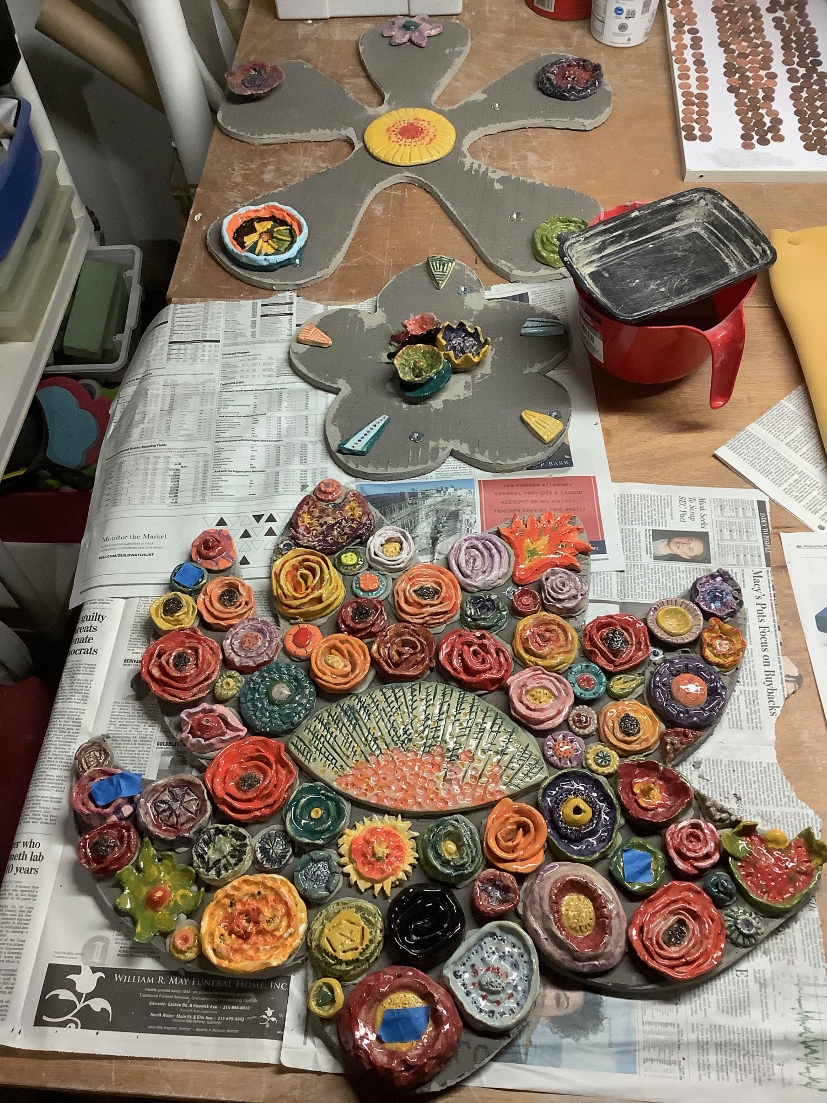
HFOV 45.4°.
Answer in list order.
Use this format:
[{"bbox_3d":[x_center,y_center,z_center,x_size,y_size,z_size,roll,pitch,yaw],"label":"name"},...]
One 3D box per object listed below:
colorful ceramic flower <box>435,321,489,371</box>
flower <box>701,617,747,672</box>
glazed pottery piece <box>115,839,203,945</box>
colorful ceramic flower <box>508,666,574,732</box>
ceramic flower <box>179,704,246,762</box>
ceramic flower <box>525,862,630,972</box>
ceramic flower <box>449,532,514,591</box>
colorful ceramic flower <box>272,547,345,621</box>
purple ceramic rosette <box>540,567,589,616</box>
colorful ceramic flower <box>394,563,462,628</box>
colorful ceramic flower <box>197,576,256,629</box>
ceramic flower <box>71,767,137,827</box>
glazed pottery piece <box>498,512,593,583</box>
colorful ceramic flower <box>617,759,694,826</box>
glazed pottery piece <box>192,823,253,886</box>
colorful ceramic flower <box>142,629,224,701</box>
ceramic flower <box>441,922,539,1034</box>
[{"bbox_3d":[0.061,-0.254,1.230,0.066,0.034,0.061,-2,56,2],"label":"colorful ceramic flower"},{"bbox_3d":[0.313,0.095,0.995,0.043,0.022,0.053,-4,57,0],"label":"flower"},{"bbox_3d":[-0.227,0.303,0.885,0.080,0.024,0.090,-4,57,0],"label":"glazed pottery piece"},{"bbox_3d":[0.124,0.142,0.963,0.063,0.026,0.065,-2,56,2],"label":"colorful ceramic flower"},{"bbox_3d":[-0.190,0.175,0.947,0.066,0.027,0.052,11,59,10],"label":"ceramic flower"},{"bbox_3d":[0.137,0.307,0.836,0.073,0.032,0.097,-37,62,-20],"label":"ceramic flower"},{"bbox_3d":[0.071,0.011,1.064,0.065,0.018,0.070,-4,57,0],"label":"ceramic flower"},{"bbox_3d":[-0.109,0.032,1.032,0.077,0.029,0.081,-2,58,2],"label":"colorful ceramic flower"},{"bbox_3d":[0.160,0.039,1.039,0.049,0.022,0.050,-4,57,0],"label":"purple ceramic rosette"},{"bbox_3d":[0.015,0.043,1.017,0.071,0.026,0.067,-5,57,0],"label":"colorful ceramic flower"},{"bbox_3d":[-0.198,0.053,1.048,0.061,0.020,0.060,-4,57,0],"label":"colorful ceramic flower"},{"bbox_3d":[-0.282,0.229,0.910,0.057,0.032,0.051,-5,57,0],"label":"ceramic flower"},{"bbox_3d":[0.140,-0.006,1.046,0.100,0.020,0.084,-2,58,2],"label":"glazed pottery piece"},{"bbox_3d":[0.214,0.222,0.886,0.067,0.035,0.060,-5,57,0],"label":"colorful ceramic flower"},{"bbox_3d":[-0.170,0.270,0.879,0.052,0.023,0.051,-4,57,0],"label":"glazed pottery piece"},{"bbox_3d":[-0.236,0.115,1.007,0.084,0.025,0.085,-4,57,0],"label":"colorful ceramic flower"},{"bbox_3d":[0.065,0.352,0.813,0.079,0.026,0.079,-4,57,0],"label":"ceramic flower"}]

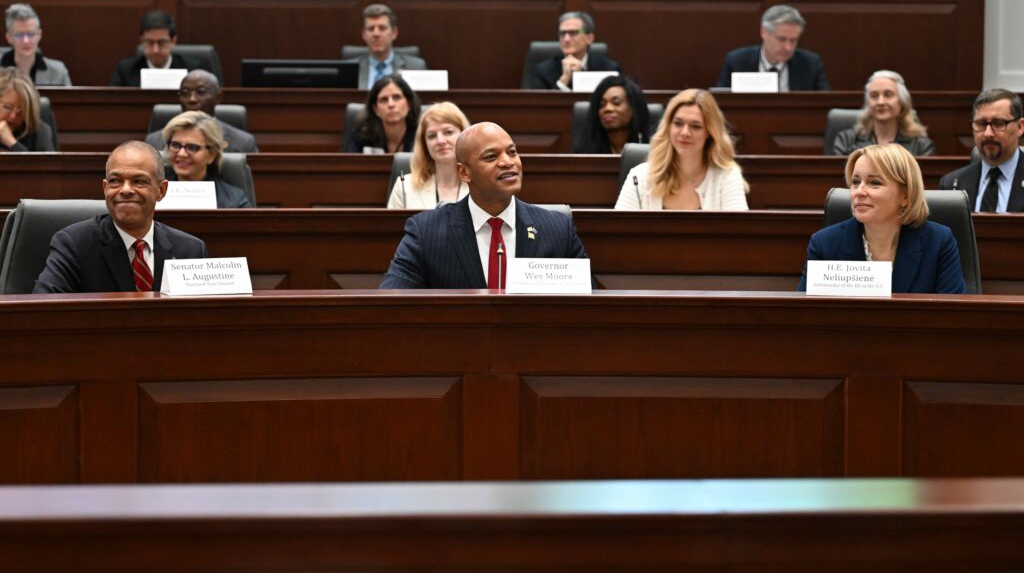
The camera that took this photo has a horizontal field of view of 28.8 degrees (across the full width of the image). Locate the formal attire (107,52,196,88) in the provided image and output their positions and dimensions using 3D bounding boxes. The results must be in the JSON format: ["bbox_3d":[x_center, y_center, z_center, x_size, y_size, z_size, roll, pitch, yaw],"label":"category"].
[{"bbox_3d":[-1.763,-0.848,9.823,0.470,0.610,0.340,0,3,-13],"label":"formal attire"}]

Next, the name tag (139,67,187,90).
[{"bbox_3d":[-1.632,-0.973,9.353,0.220,0.092,0.066,0,3,-13],"label":"name tag"}]

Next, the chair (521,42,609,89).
[{"bbox_3d":[0.373,-0.713,10.304,0.640,1.120,0.660,-1,4,-18],"label":"chair"}]

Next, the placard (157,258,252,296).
[{"bbox_3d":[-0.801,-0.026,5.220,0.225,0.090,0.080,-2,5,-24],"label":"placard"}]

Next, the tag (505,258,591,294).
[{"bbox_3d":[0.099,-0.028,5.320,0.225,0.090,0.080,0,4,3],"label":"tag"}]

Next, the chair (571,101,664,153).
[{"bbox_3d":[0.474,-0.303,8.950,0.600,1.080,0.620,0,3,4],"label":"chair"}]

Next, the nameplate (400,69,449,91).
[{"bbox_3d":[-0.415,-0.958,9.282,0.220,0.092,0.066,0,3,-8],"label":"nameplate"}]

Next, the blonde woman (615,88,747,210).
[{"bbox_3d":[0.607,-0.089,7.118,0.500,1.240,0.720,1,4,7],"label":"blonde woman"}]

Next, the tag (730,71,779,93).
[{"bbox_3d":[1.149,-0.962,9.400,0.218,0.088,0.080,0,4,3],"label":"tag"}]

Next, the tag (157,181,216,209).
[{"bbox_3d":[-1.114,-0.309,6.732,0.220,0.092,0.066,-1,3,-19],"label":"tag"}]

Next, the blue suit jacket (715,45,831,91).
[{"bbox_3d":[1.324,-0.905,10.114,0.580,0.640,0.420,0,4,2],"label":"blue suit jacket"}]

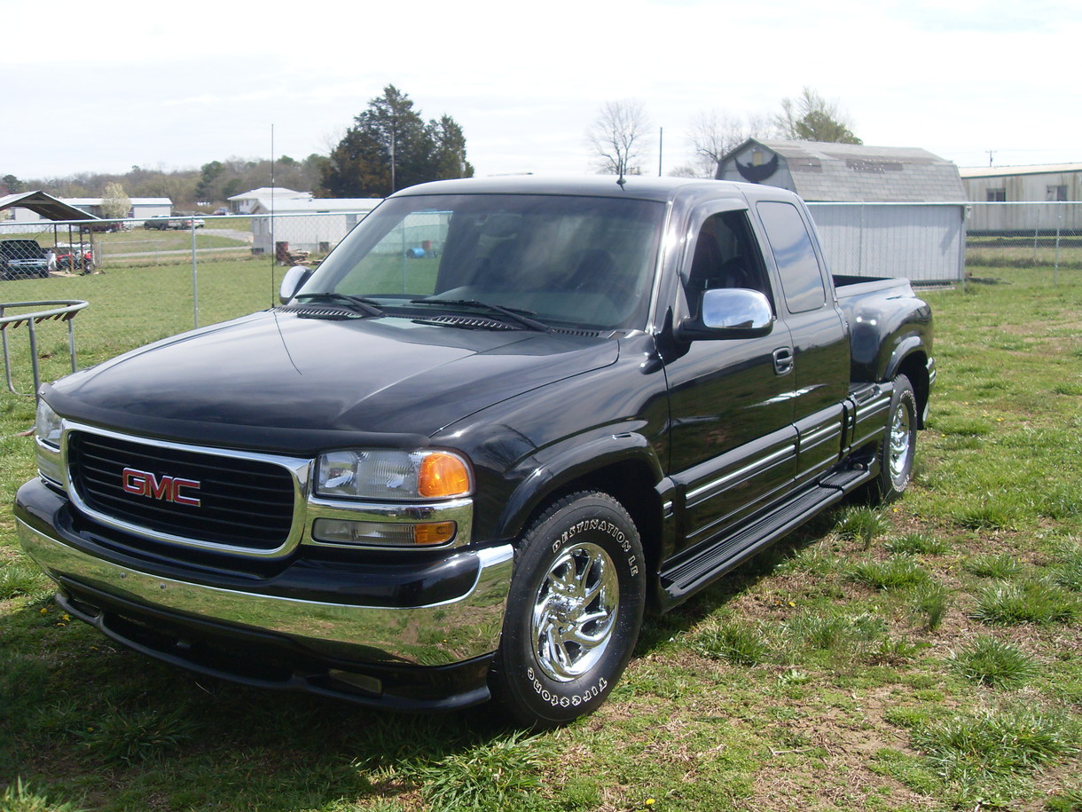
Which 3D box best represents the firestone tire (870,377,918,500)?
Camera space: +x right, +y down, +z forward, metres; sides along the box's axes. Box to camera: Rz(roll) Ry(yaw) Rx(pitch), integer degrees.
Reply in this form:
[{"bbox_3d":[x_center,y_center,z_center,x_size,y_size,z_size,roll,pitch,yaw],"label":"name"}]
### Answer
[{"bbox_3d":[1.988,0.180,6.793,0.260,0.770,0.770,7,11,32],"label":"firestone tire"}]

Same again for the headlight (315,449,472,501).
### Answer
[{"bbox_3d":[-0.373,0.175,2.983,0.395,0.135,0.170,4,10,19],"label":"headlight"}]

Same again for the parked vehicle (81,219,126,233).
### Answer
[{"bbox_3d":[-42.472,-17.564,112.000,4.800,1.500,1.800,-2,9,-11],"label":"parked vehicle"}]

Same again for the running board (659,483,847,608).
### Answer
[{"bbox_3d":[0.895,0.549,4.885,0.200,0.110,1.820,7,11,32],"label":"running board"}]

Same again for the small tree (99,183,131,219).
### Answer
[{"bbox_3d":[-40.449,-19.317,110.000,3.037,3.712,2.885,1,9,0],"label":"small tree"}]

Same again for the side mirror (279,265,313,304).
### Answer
[{"bbox_3d":[-1.039,-0.531,5.039,0.260,0.180,0.130,7,11,31],"label":"side mirror"}]

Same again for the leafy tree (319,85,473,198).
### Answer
[{"bbox_3d":[-11.535,-19.402,92.000,12.000,12.300,10.500,0,9,0],"label":"leafy tree"}]

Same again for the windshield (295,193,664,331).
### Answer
[{"bbox_3d":[-0.271,-0.569,4.543,1.660,0.160,0.800,7,52,32],"label":"windshield"}]

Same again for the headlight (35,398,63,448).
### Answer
[{"bbox_3d":[-1.617,0.046,3.892,0.320,0.140,0.270,7,11,32],"label":"headlight"}]

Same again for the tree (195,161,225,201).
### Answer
[{"bbox_3d":[-62.845,-42.178,220.000,6.000,9.500,6.000,0,9,0],"label":"tree"}]

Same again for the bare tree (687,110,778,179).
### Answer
[{"bbox_3d":[14.666,-18.704,90.000,7.178,8.558,6.819,1,9,0],"label":"bare tree"}]

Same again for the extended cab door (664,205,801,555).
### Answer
[{"bbox_3d":[0.682,-0.180,4.507,0.270,1.300,1.220,7,11,32],"label":"extended cab door"}]

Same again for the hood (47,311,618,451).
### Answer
[{"bbox_3d":[-0.703,-0.119,3.738,1.550,0.280,1.260,7,11,31],"label":"hood"}]

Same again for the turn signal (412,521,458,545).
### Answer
[{"bbox_3d":[-0.267,0.330,2.984,0.115,0.060,0.070,3,10,13],"label":"turn signal"}]

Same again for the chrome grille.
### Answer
[{"bbox_3d":[-1.086,0.237,3.393,1.030,0.300,0.110,7,11,32],"label":"chrome grille"}]

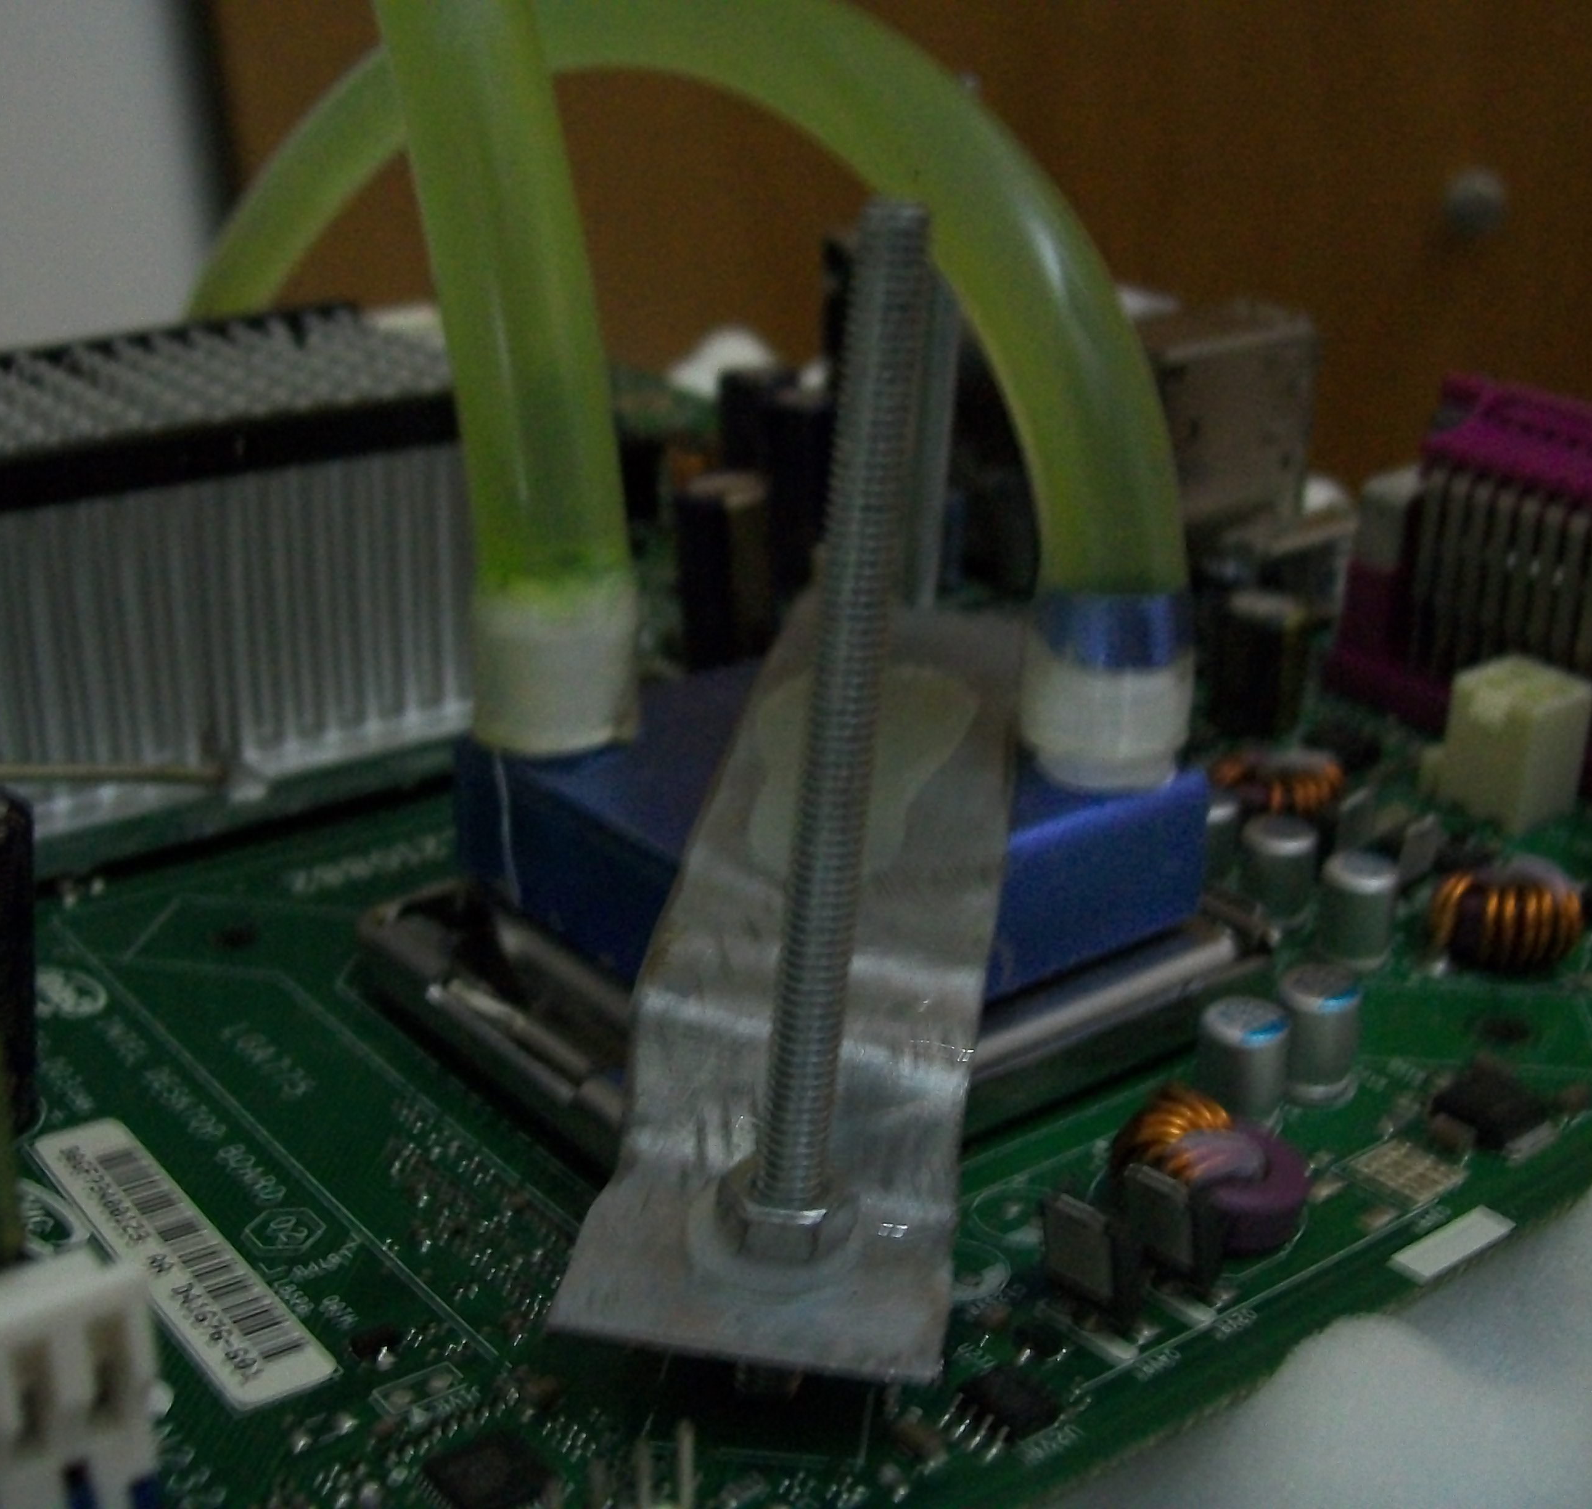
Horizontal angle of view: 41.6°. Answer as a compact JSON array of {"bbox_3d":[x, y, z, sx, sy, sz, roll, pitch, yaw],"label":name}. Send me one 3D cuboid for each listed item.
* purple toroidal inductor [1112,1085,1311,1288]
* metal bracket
[{"bbox_3d":[0.027,0.027,0.135,0.012,0.006,0.012,1,21,0],"label":"purple toroidal inductor"},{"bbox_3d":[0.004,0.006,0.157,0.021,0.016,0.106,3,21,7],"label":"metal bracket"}]

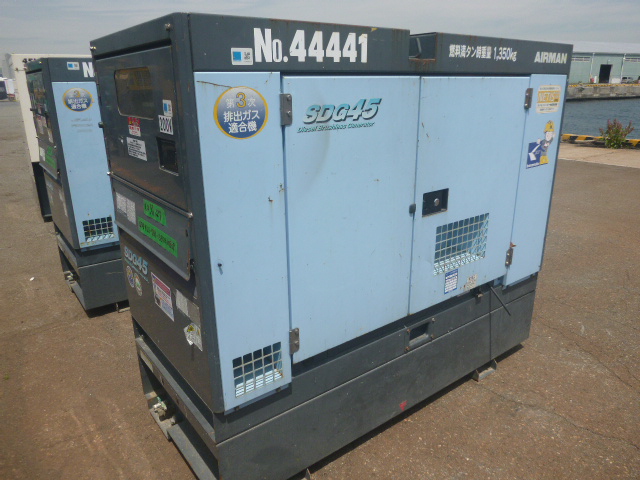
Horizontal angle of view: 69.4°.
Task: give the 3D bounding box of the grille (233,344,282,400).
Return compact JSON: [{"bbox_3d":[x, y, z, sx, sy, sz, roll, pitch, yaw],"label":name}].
[{"bbox_3d":[-0.204,0.420,1.516,0.177,0.139,0.030,-14,22,-35],"label":"grille"}]

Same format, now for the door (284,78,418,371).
[{"bbox_3d":[0.116,-0.079,1.631,0.573,0.937,0.060,-14,22,-35],"label":"door"}]

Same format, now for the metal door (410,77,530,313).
[{"bbox_3d":[0.636,-0.208,2.003,0.705,0.937,0.060,-14,22,-35],"label":"metal door"}]

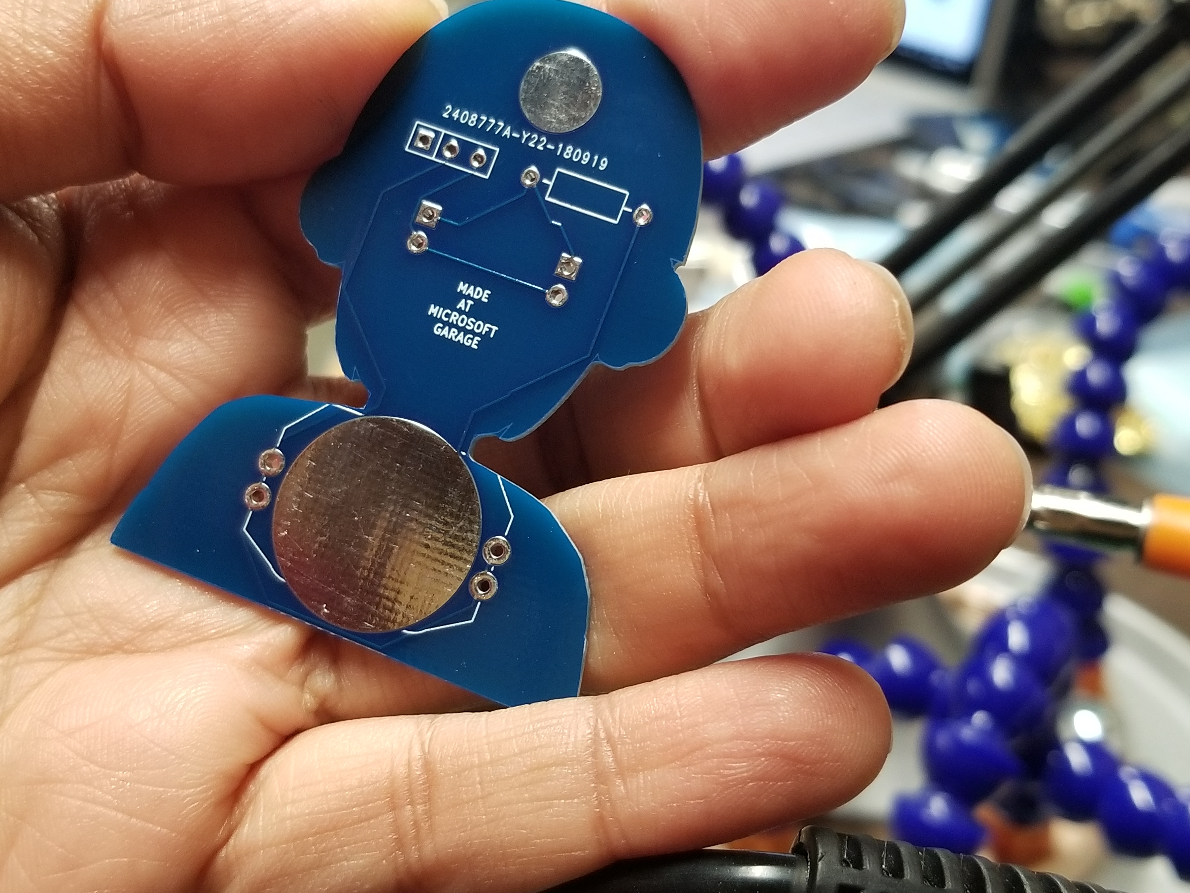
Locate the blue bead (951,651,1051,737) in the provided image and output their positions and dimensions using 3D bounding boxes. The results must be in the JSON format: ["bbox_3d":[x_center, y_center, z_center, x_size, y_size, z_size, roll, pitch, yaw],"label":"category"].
[{"bbox_3d":[0.078,0.048,0.172,0.018,0.016,0.018,7,38,0],"label":"blue bead"}]

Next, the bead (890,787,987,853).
[{"bbox_3d":[0.067,0.074,0.175,0.018,0.016,0.018,7,38,0],"label":"bead"}]

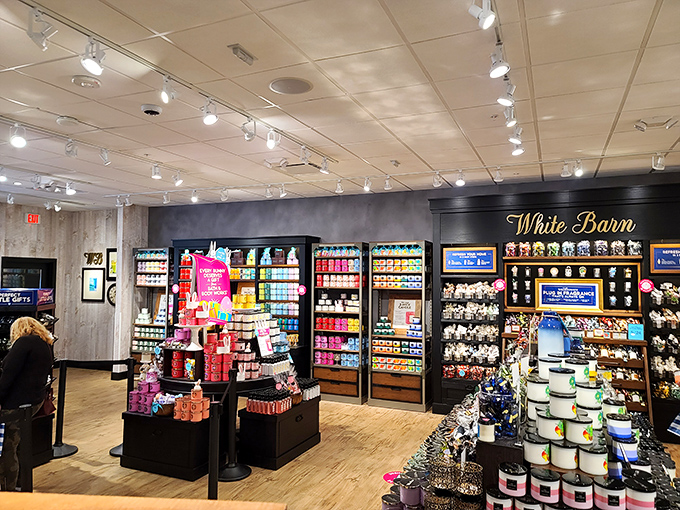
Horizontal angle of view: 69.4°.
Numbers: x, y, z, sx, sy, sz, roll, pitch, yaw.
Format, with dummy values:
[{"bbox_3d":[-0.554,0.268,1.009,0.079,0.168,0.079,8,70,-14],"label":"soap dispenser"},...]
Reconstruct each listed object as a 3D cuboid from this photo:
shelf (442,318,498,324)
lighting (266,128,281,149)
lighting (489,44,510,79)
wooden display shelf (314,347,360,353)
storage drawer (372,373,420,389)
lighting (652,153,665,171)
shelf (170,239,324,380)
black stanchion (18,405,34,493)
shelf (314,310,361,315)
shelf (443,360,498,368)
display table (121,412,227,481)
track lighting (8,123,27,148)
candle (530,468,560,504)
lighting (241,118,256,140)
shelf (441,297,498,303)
[{"bbox_3d":[1.847,0.928,6.938,0.760,0.045,0.360,-1,-3,24],"label":"shelf"},{"bbox_3d":[-0.598,-1.042,4.400,0.110,0.170,0.125,-1,-3,30],"label":"lighting"},{"bbox_3d":[0.877,-1.069,2.696,0.130,0.172,0.117,-1,-3,30],"label":"lighting"},{"bbox_3d":[0.030,1.416,7.449,0.750,0.032,0.420,-1,-3,24],"label":"wooden display shelf"},{"bbox_3d":[0.894,1.802,7.201,0.735,0.175,0.420,-1,-3,24],"label":"storage drawer"},{"bbox_3d":[3.257,-0.953,5.018,0.125,0.180,0.145,-1,-3,24],"label":"lighting"},{"bbox_3d":[-1.735,0.969,8.238,2.725,2.490,0.880,-1,-3,24],"label":"shelf"},{"bbox_3d":[-2.222,1.561,3.449,0.360,0.990,0.360,-1,-3,24],"label":"black stanchion"},{"bbox_3d":[0.040,0.883,7.600,0.775,0.033,0.430,-1,-3,24],"label":"shelf"},{"bbox_3d":[1.784,1.450,6.652,0.743,0.045,0.360,-1,-3,24],"label":"shelf"},{"bbox_3d":[-1.622,1.786,4.806,0.872,0.533,0.460,-1,-3,24],"label":"display table"},{"bbox_3d":[-2.718,-1.010,4.149,0.125,0.200,0.145,1,-2,-20],"label":"track lighting"},{"bbox_3d":[0.771,0.867,1.842,0.103,0.090,0.103,-1,-3,23],"label":"candle"},{"bbox_3d":[-0.743,-1.020,4.008,0.125,0.190,0.145,-1,-3,35],"label":"lighting"},{"bbox_3d":[1.808,0.611,6.755,0.761,0.050,0.360,-1,-3,24],"label":"shelf"}]

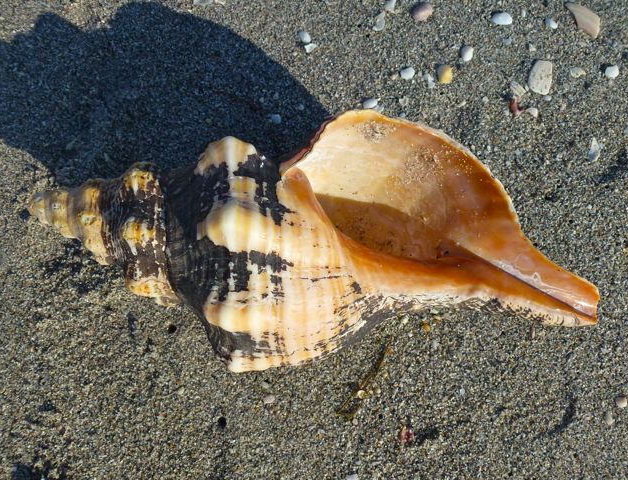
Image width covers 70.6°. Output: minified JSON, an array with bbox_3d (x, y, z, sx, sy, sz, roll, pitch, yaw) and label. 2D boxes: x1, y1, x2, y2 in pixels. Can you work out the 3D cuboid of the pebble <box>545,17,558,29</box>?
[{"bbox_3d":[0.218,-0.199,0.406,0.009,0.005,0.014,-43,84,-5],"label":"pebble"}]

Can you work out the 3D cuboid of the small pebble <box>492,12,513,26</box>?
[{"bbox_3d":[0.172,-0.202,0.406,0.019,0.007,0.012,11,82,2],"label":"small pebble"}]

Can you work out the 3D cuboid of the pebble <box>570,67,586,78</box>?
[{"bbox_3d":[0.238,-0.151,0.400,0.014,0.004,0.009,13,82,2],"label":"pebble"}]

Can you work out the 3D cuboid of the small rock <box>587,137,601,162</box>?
[{"bbox_3d":[0.217,-0.070,0.343,0.009,0.006,0.021,15,77,3],"label":"small rock"}]

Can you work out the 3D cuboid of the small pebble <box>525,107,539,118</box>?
[{"bbox_3d":[0.172,-0.101,0.351,0.010,0.005,0.008,18,78,4],"label":"small pebble"}]

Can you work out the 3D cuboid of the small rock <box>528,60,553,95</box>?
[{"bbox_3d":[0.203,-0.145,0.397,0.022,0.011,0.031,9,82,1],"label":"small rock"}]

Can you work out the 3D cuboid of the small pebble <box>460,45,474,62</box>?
[{"bbox_3d":[0.125,-0.152,0.361,0.010,0.008,0.015,9,77,2],"label":"small pebble"}]

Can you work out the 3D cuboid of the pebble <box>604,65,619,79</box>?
[{"bbox_3d":[0.240,-0.135,0.357,0.011,0.008,0.010,0,77,0],"label":"pebble"}]

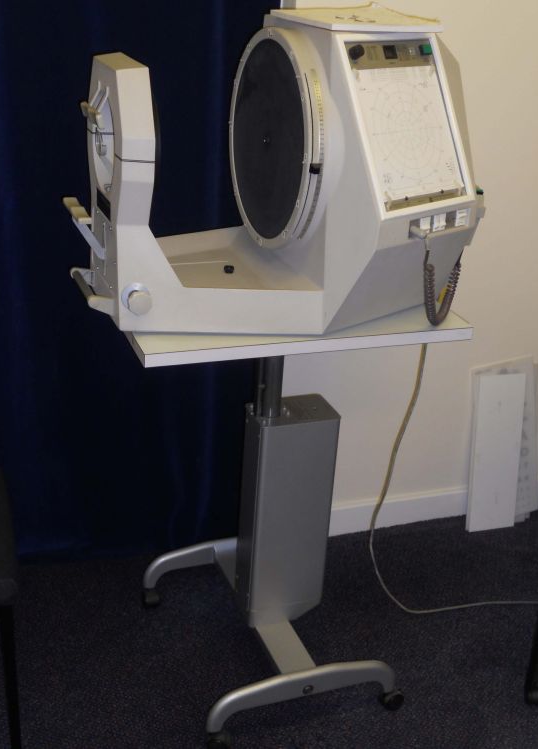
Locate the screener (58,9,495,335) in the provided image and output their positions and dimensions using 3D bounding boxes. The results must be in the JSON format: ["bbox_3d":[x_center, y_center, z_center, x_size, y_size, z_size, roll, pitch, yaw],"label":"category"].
[{"bbox_3d":[0.036,-0.385,1.794,0.780,0.515,0.460,-6,25,-21],"label":"screener"}]

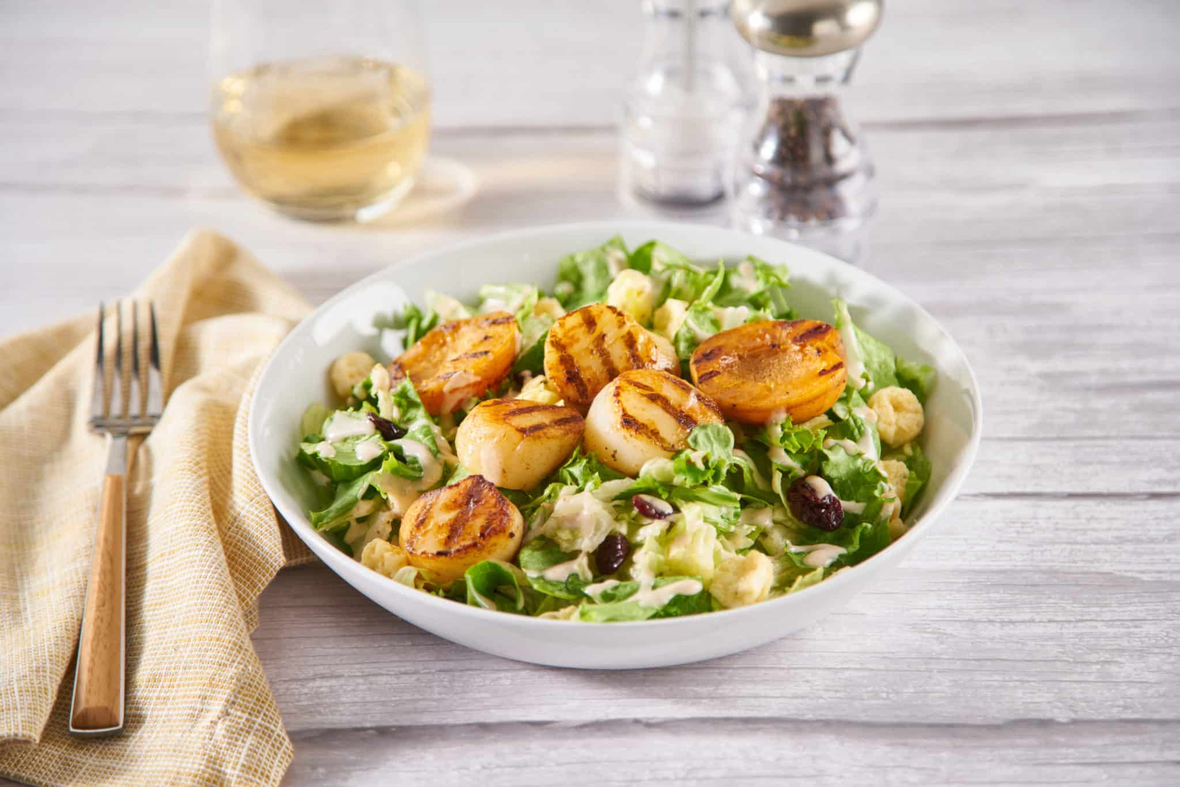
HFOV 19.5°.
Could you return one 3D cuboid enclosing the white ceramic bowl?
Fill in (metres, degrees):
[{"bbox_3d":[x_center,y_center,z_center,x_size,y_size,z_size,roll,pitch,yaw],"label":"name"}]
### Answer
[{"bbox_3d":[0.008,0.023,1.106,0.232,0.046,0.232,-1,33,1],"label":"white ceramic bowl"}]

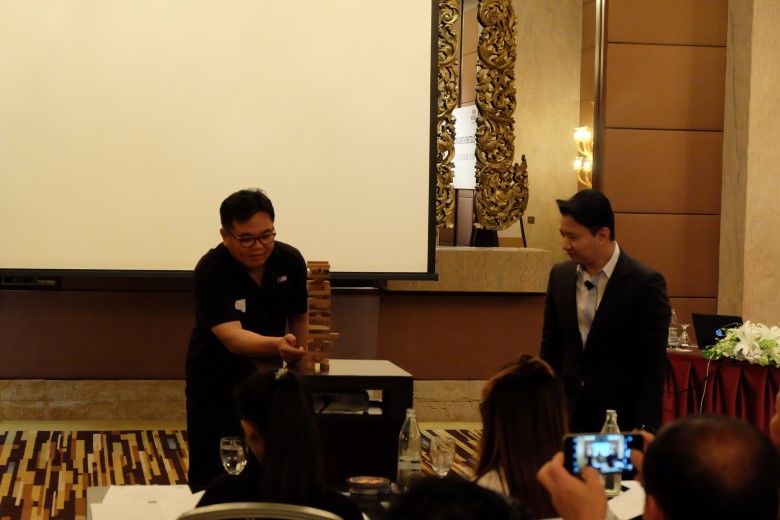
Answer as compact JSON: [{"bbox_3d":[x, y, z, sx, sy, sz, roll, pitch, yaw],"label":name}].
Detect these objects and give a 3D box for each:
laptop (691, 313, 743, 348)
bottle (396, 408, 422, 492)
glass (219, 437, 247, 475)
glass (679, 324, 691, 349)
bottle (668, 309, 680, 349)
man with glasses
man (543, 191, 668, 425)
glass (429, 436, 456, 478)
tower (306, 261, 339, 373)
[{"bbox_3d":[2.076,0.439,9.986,0.325,0.220,0.290,3,3,31],"label":"laptop"},{"bbox_3d":[0.062,0.575,4.908,0.070,0.254,0.070,1,2,-11],"label":"bottle"},{"bbox_3d":[-0.470,0.610,4.897,0.081,0.160,0.081,1,2,-11],"label":"glass"},{"bbox_3d":[1.831,0.468,10.061,0.073,0.146,0.073,1,2,-11],"label":"glass"},{"bbox_3d":[1.762,0.415,10.042,0.070,0.250,0.070,1,2,-11],"label":"bottle"},{"bbox_3d":[-0.483,0.585,5.550,0.480,1.660,0.470,0,3,-29],"label":"man with glasses"},{"bbox_3d":[0.766,0.595,5.750,0.510,1.680,0.300,3,3,36],"label":"man"},{"bbox_3d":[0.163,0.621,4.977,0.079,0.160,0.079,1,2,-11],"label":"glass"},{"bbox_3d":[-0.228,0.199,5.633,0.105,0.383,0.085,1,2,-11],"label":"tower"}]

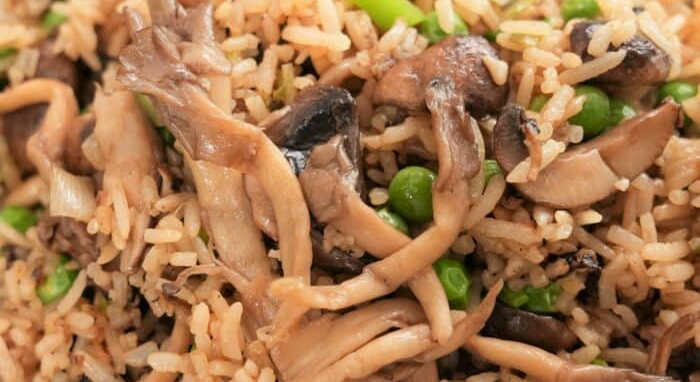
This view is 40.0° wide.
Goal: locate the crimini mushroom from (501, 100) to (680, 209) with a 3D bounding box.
[{"bbox_3d":[0.045,-0.007,0.180,0.033,0.014,0.016,-5,60,-6],"label":"crimini mushroom"}]

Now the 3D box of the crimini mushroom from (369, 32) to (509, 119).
[{"bbox_3d":[0.018,-0.022,0.188,0.026,0.015,0.013,5,39,-4],"label":"crimini mushroom"}]

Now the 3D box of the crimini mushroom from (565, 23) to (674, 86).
[{"bbox_3d":[0.056,-0.028,0.200,0.021,0.013,0.017,1,59,-4],"label":"crimini mushroom"}]

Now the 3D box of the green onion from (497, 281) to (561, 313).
[{"bbox_3d":[0.032,0.019,0.171,0.011,0.006,0.007,6,60,0],"label":"green onion"}]

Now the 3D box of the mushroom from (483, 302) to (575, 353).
[{"bbox_3d":[0.031,0.024,0.168,0.017,0.009,0.009,14,60,5],"label":"mushroom"}]

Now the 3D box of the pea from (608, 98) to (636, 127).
[{"bbox_3d":[0.053,-0.014,0.193,0.009,0.009,0.009,1,59,-4],"label":"pea"}]

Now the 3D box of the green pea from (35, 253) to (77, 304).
[{"bbox_3d":[-0.053,0.016,0.176,0.009,0.009,0.009,1,59,-4],"label":"green pea"}]

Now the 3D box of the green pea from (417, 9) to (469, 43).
[{"bbox_3d":[0.019,-0.033,0.195,0.010,0.009,0.010,1,59,-4],"label":"green pea"}]

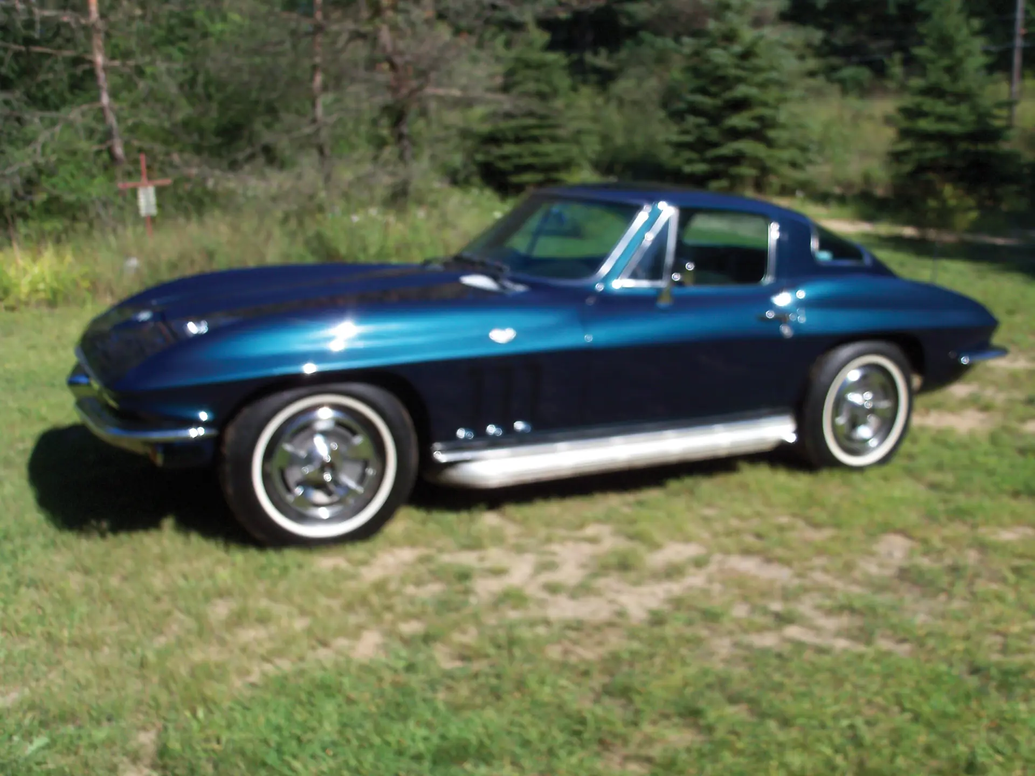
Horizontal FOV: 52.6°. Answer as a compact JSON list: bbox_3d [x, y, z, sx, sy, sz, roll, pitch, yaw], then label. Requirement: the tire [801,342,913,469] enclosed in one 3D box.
[{"bbox_3d":[1.528,0.085,4.805,0.670,0.670,0.200,-4,13,-27],"label":"tire"}]

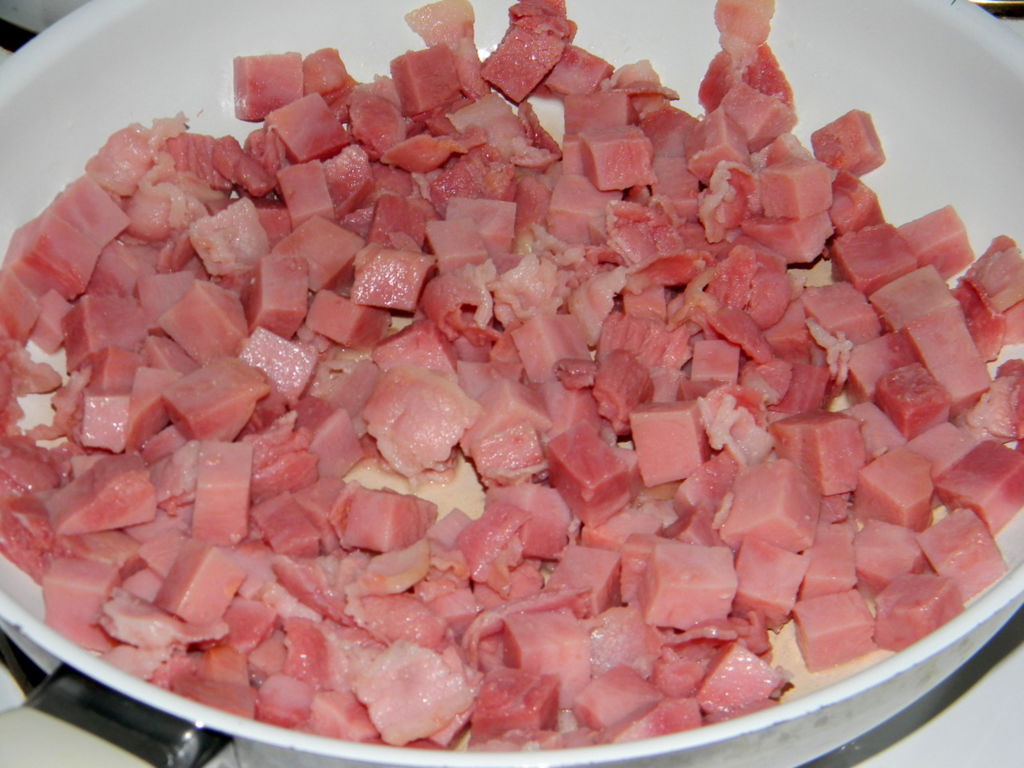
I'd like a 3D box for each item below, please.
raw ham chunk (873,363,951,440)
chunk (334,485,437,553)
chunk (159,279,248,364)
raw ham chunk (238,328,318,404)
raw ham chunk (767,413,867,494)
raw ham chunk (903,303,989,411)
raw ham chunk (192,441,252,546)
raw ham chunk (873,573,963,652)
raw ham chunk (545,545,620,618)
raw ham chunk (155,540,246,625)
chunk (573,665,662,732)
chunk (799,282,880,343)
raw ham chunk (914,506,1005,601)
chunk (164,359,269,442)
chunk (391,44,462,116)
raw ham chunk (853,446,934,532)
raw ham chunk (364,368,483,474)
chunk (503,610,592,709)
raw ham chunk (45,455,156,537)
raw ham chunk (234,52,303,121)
[{"bbox_3d":[0.088,0.004,0.543,0.010,0.008,0.013,-18,44,-15],"label":"raw ham chunk"},{"bbox_3d":[-0.027,0.029,0.527,0.013,0.011,0.018,10,7,27],"label":"chunk"},{"bbox_3d":[-0.069,-0.012,0.568,0.012,0.017,0.015,-40,77,5],"label":"chunk"},{"bbox_3d":[-0.053,-0.004,0.555,0.015,0.012,0.010,25,64,4],"label":"raw ham chunk"},{"bbox_3d":[0.066,0.015,0.532,0.013,0.015,0.014,7,12,44],"label":"raw ham chunk"},{"bbox_3d":[0.095,-0.004,0.535,0.009,0.012,0.019,-23,72,-3],"label":"raw ham chunk"},{"bbox_3d":[-0.063,0.023,0.529,0.011,0.016,0.015,3,39,-9],"label":"raw ham chunk"},{"bbox_3d":[0.083,0.046,0.503,0.013,0.010,0.014,-1,27,31],"label":"raw ham chunk"},{"bbox_3d":[0.015,0.044,0.510,0.011,0.013,0.015,5,31,17],"label":"raw ham chunk"},{"bbox_3d":[-0.063,0.041,0.502,0.013,0.009,0.013,8,69,56],"label":"raw ham chunk"},{"bbox_3d":[0.021,0.065,0.485,0.013,0.010,0.011,-30,48,-25],"label":"chunk"},{"bbox_3d":[0.076,-0.015,0.564,0.013,0.010,0.014,-21,44,-10],"label":"chunk"},{"bbox_3d":[0.094,0.035,0.510,0.011,0.012,0.012,-33,50,2],"label":"raw ham chunk"},{"bbox_3d":[-0.066,0.004,0.548,0.018,0.010,0.011,-21,55,-33],"label":"chunk"},{"bbox_3d":[-0.021,-0.075,0.603,0.011,0.013,0.013,-16,5,-18],"label":"chunk"},{"bbox_3d":[0.083,0.025,0.531,0.010,0.015,0.013,-28,55,-20],"label":"raw ham chunk"},{"bbox_3d":[-0.020,0.008,0.542,0.025,0.009,0.024,-3,62,0],"label":"raw ham chunk"},{"bbox_3d":[0.008,0.055,0.494,0.015,0.013,0.014,-4,24,-10],"label":"chunk"},{"bbox_3d":[-0.089,0.024,0.530,0.021,0.010,0.009,-18,36,-20],"label":"raw ham chunk"},{"bbox_3d":[-0.062,-0.075,0.623,0.014,0.016,0.015,-5,8,-17],"label":"raw ham chunk"}]

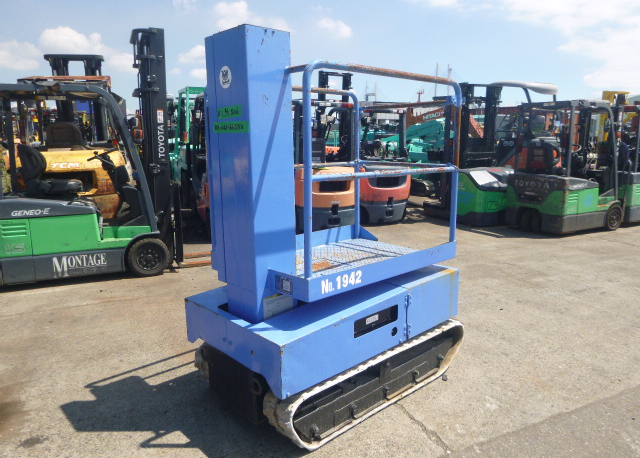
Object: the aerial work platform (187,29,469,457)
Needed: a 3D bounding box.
[{"bbox_3d":[0.081,-0.028,2.787,1.554,2.003,0.919,-10,14,-42],"label":"aerial work platform"}]

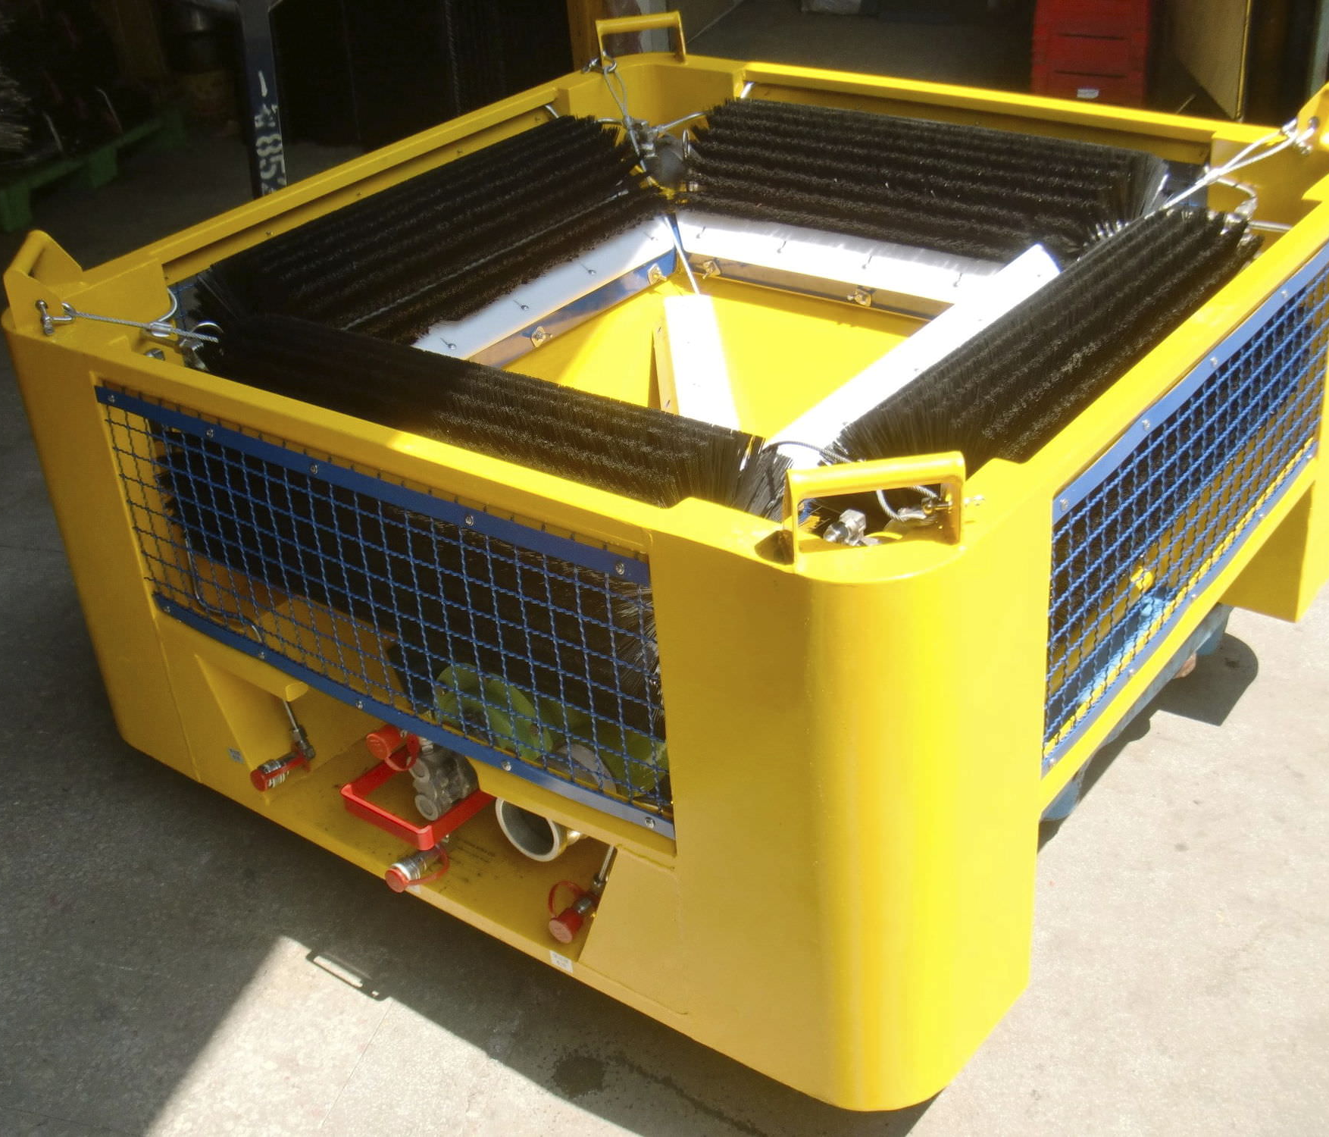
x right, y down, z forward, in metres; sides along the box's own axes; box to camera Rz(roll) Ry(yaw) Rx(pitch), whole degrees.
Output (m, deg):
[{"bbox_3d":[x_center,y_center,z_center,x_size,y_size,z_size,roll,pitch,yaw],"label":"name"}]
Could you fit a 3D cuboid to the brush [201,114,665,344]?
[{"bbox_3d":[-0.360,-0.446,2.670,0.342,0.342,0.827,18,37,33],"label":"brush"}]

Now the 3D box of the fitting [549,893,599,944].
[{"bbox_3d":[-0.100,0.410,1.980,0.042,0.042,0.070,16,36,30],"label":"fitting"}]

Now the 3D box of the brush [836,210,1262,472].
[{"bbox_3d":[0.513,-0.167,2.090,0.342,0.342,0.812,18,37,33],"label":"brush"}]

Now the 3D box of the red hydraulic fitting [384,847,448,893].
[{"bbox_3d":[-0.313,0.376,2.118,0.043,0.040,0.075,20,38,35],"label":"red hydraulic fitting"}]

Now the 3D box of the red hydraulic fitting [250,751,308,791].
[{"bbox_3d":[-0.516,0.270,2.266,0.040,0.042,0.078,23,40,38],"label":"red hydraulic fitting"}]

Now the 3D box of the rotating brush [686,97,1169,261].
[{"bbox_3d":[0.451,-0.567,2.776,0.812,0.342,0.342,18,37,33],"label":"rotating brush"}]

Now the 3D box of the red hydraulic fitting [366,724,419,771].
[{"bbox_3d":[-0.346,0.220,2.143,0.046,0.048,0.062,18,37,33],"label":"red hydraulic fitting"}]

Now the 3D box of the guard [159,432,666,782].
[{"bbox_3d":[-0.341,0.030,1.921,0.863,0.342,0.022,18,37,33],"label":"guard"}]

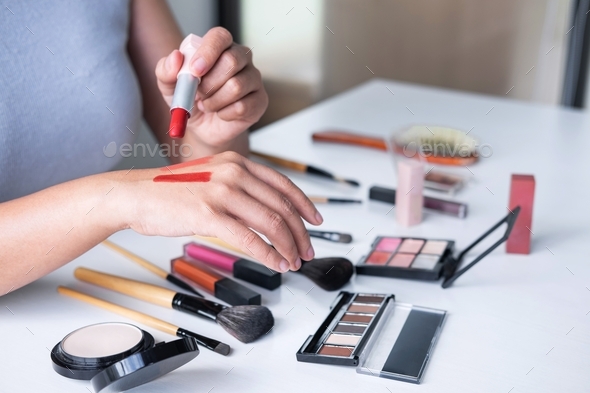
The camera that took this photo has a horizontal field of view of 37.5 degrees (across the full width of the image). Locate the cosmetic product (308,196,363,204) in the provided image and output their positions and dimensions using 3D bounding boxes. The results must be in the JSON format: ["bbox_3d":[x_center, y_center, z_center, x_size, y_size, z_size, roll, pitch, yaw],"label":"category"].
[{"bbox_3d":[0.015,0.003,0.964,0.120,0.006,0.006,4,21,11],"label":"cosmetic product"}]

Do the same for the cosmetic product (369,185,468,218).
[{"bbox_3d":[0.122,0.005,0.859,0.101,0.012,0.012,12,24,31],"label":"cosmetic product"}]

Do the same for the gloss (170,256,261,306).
[{"bbox_3d":[-0.071,0.077,0.766,0.013,0.012,0.108,-20,28,-40],"label":"gloss"}]

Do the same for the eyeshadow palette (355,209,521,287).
[{"bbox_3d":[0.118,0.035,0.714,0.121,0.053,0.068,7,21,20],"label":"eyeshadow palette"}]

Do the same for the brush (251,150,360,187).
[{"bbox_3d":[0.007,-0.034,1.013,0.011,0.011,0.198,-15,22,-37],"label":"brush"}]

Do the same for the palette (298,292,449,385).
[{"bbox_3d":[0.058,0.096,0.614,0.084,0.009,0.099,7,21,19],"label":"palette"}]

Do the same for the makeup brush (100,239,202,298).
[{"bbox_3d":[-0.138,0.064,0.807,0.007,0.007,0.176,-19,28,-39],"label":"makeup brush"}]

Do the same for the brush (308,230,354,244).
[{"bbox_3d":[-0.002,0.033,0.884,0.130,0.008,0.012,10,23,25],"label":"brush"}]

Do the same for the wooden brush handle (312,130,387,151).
[{"bbox_3d":[0.072,-0.072,1.148,0.105,0.013,0.022,7,22,19],"label":"wooden brush handle"}]

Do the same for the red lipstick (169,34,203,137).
[{"bbox_3d":[-0.085,-0.086,0.675,0.018,0.018,0.086,12,61,-8],"label":"red lipstick"}]

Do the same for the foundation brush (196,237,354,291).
[{"bbox_3d":[-0.031,0.047,0.735,0.195,0.024,0.028,13,22,39],"label":"foundation brush"}]

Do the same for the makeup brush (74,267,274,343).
[{"bbox_3d":[-0.099,0.075,0.647,0.205,0.024,0.027,12,22,37],"label":"makeup brush"}]

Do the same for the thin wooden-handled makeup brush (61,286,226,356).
[{"bbox_3d":[-0.115,0.089,0.636,0.172,0.009,0.009,13,24,32],"label":"thin wooden-handled makeup brush"}]

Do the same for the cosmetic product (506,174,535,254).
[{"bbox_3d":[0.195,0.015,0.748,0.019,0.066,0.017,3,18,15],"label":"cosmetic product"}]

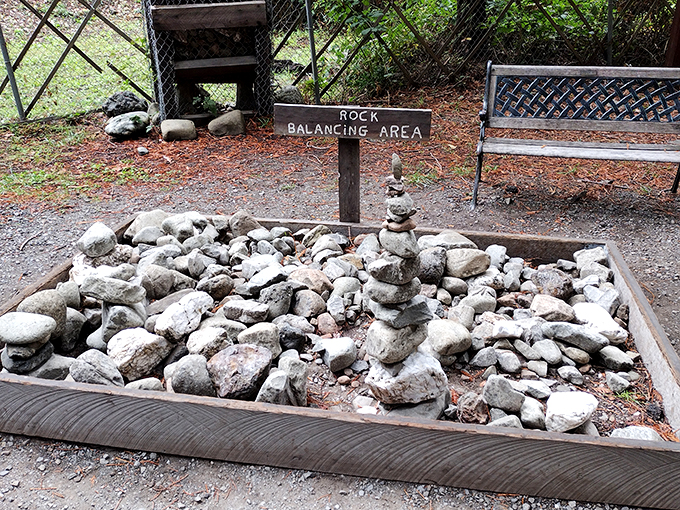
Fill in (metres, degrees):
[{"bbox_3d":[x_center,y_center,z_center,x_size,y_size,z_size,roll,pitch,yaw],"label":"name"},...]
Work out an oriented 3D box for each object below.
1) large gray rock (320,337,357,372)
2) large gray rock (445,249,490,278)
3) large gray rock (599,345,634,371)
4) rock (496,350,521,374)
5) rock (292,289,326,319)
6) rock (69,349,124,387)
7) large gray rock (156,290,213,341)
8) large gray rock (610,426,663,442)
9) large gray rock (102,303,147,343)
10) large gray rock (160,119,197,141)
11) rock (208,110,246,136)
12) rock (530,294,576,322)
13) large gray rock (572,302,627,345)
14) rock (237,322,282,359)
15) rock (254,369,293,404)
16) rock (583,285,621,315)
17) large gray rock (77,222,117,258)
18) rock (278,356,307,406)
[{"bbox_3d":[-0.005,0.350,1.867,0.121,0.098,0.113,-2,26,0],"label":"large gray rock"},{"bbox_3d":[0.527,0.035,2.198,0.184,0.113,0.135,4,28,14],"label":"large gray rock"},{"bbox_3d":[0.938,0.347,1.796,0.080,0.068,0.120,-20,32,-33],"label":"large gray rock"},{"bbox_3d":[0.578,0.369,1.821,0.080,0.064,0.080,3,26,10],"label":"rock"},{"bbox_3d":[-0.121,0.186,2.035,0.137,0.105,0.120,-5,27,-4],"label":"rock"},{"bbox_3d":[-0.790,0.369,1.722,0.178,0.120,0.131,3,27,11],"label":"rock"},{"bbox_3d":[-0.565,0.218,1.916,0.235,0.145,0.150,-30,37,-20],"label":"large gray rock"},{"bbox_3d":[0.798,0.498,1.423,0.145,0.080,0.105,3,27,11],"label":"large gray rock"},{"bbox_3d":[-0.824,0.258,2.029,0.160,0.154,0.134,-7,27,-11],"label":"large gray rock"},{"bbox_3d":[-1.470,-1.142,4.827,0.330,0.190,0.230,-2,28,0],"label":"large gray rock"},{"bbox_3d":[-1.059,-1.238,4.994,0.360,0.210,0.260,-7,27,-10],"label":"rock"},{"bbox_3d":[0.821,0.206,2.039,0.175,0.094,0.130,10,29,22],"label":"rock"},{"bbox_3d":[1.002,0.265,2.048,0.135,0.120,0.220,-23,34,-35],"label":"large gray rock"},{"bbox_3d":[-0.276,0.298,1.827,0.150,0.128,0.120,0,27,0],"label":"rock"},{"bbox_3d":[-0.205,0.420,1.633,0.114,0.134,0.102,0,27,0],"label":"rock"},{"bbox_3d":[0.955,0.166,1.939,0.124,0.110,0.115,12,30,27],"label":"rock"},{"bbox_3d":[-1.126,-0.067,2.454,0.180,0.144,0.154,-7,27,-12],"label":"large gray rock"},{"bbox_3d":[-0.161,0.439,1.798,0.100,0.190,0.120,-2,28,0],"label":"rock"}]

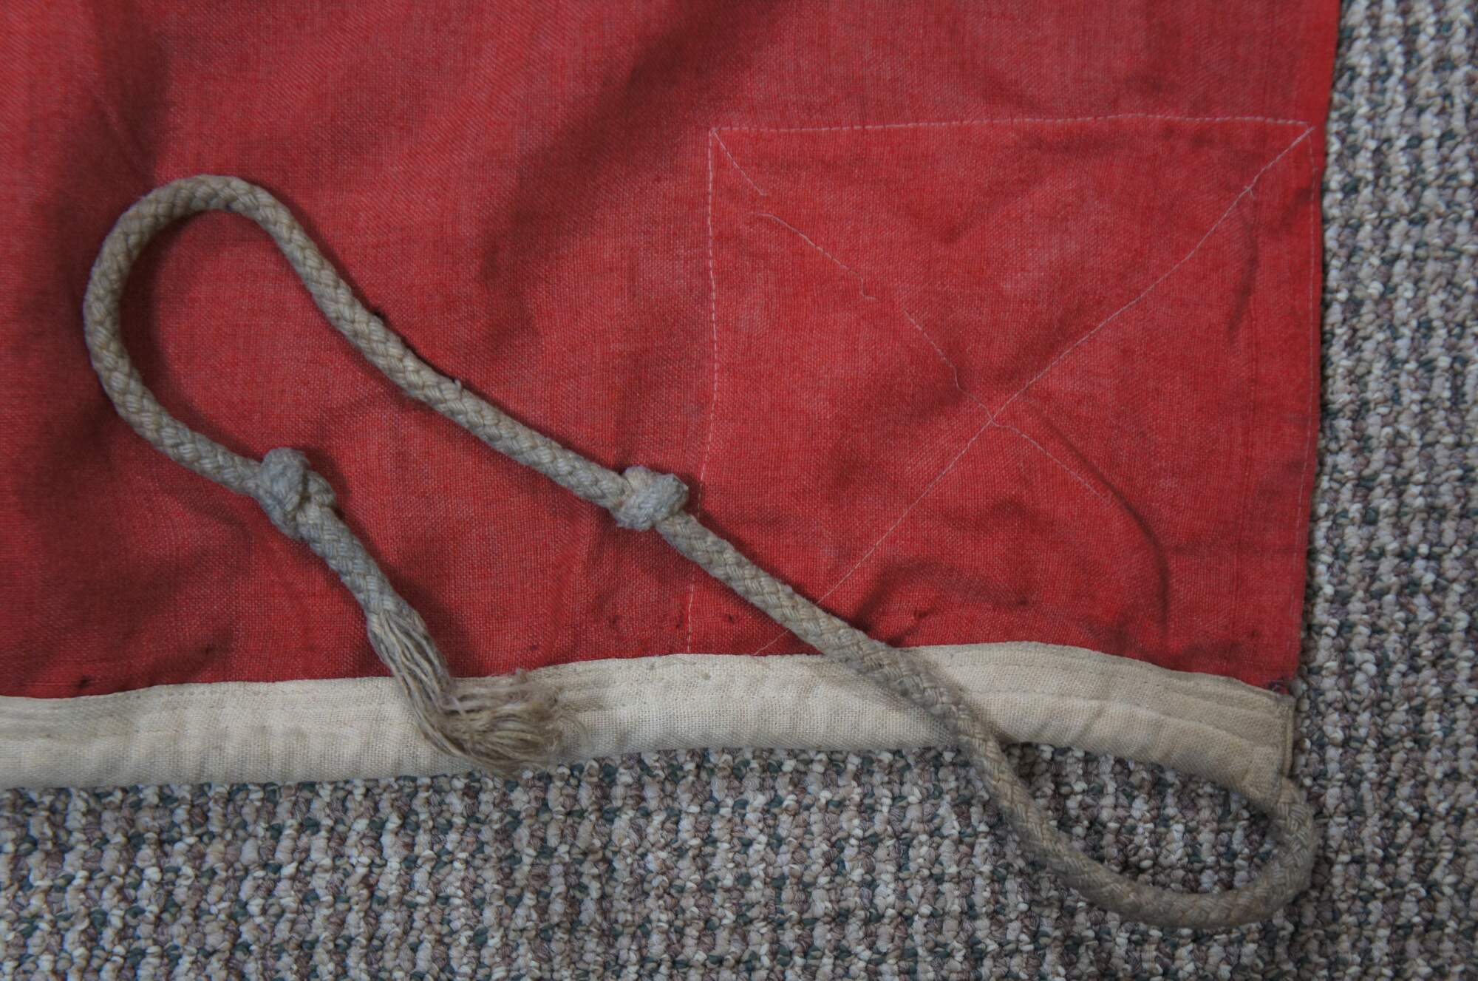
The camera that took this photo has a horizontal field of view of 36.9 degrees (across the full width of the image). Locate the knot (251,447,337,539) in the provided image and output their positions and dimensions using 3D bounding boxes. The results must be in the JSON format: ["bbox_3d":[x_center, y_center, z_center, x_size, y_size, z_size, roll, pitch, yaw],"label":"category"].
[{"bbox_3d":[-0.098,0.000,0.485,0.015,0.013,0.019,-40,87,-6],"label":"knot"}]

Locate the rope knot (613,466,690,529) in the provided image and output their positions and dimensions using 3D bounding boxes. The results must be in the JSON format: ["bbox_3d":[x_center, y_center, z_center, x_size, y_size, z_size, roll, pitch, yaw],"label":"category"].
[{"bbox_3d":[-0.020,0.002,0.490,0.016,0.013,0.015,25,83,1],"label":"rope knot"}]

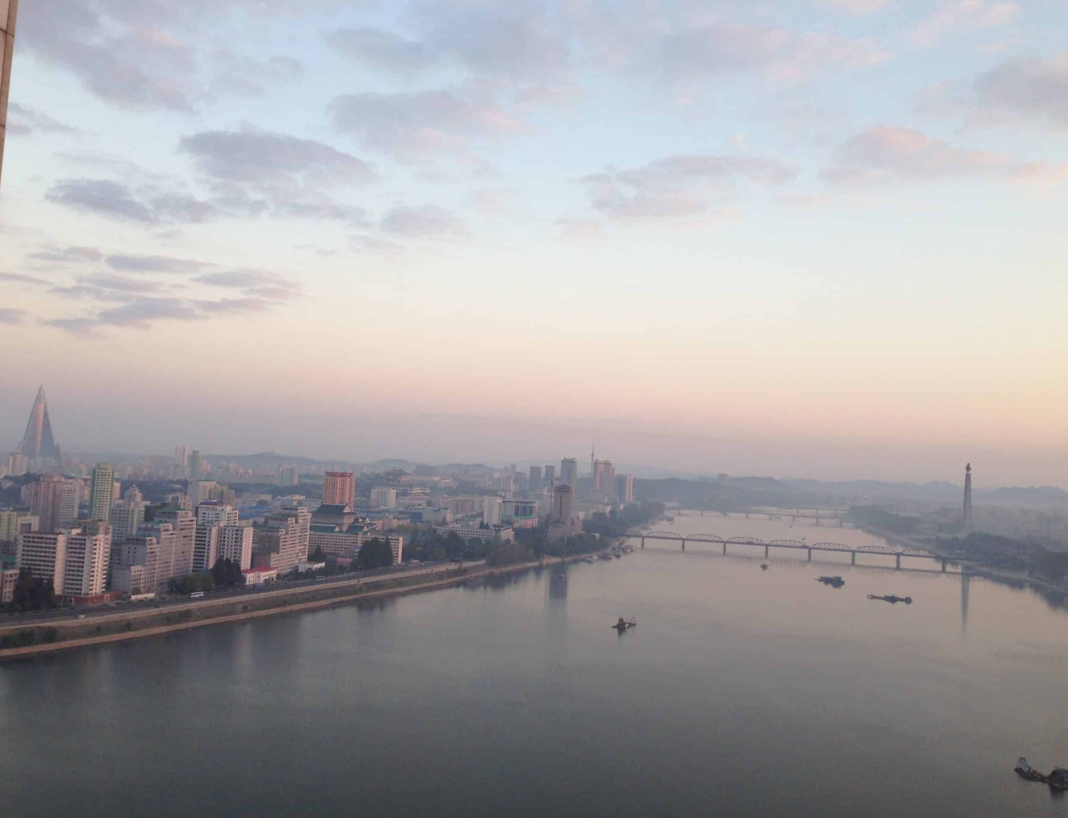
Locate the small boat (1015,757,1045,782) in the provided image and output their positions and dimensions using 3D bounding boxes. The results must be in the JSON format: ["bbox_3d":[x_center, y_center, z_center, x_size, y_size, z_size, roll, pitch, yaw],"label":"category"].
[{"bbox_3d":[189.620,138.520,398.960,3.700,5.400,11.500,5,-4,-30],"label":"small boat"}]

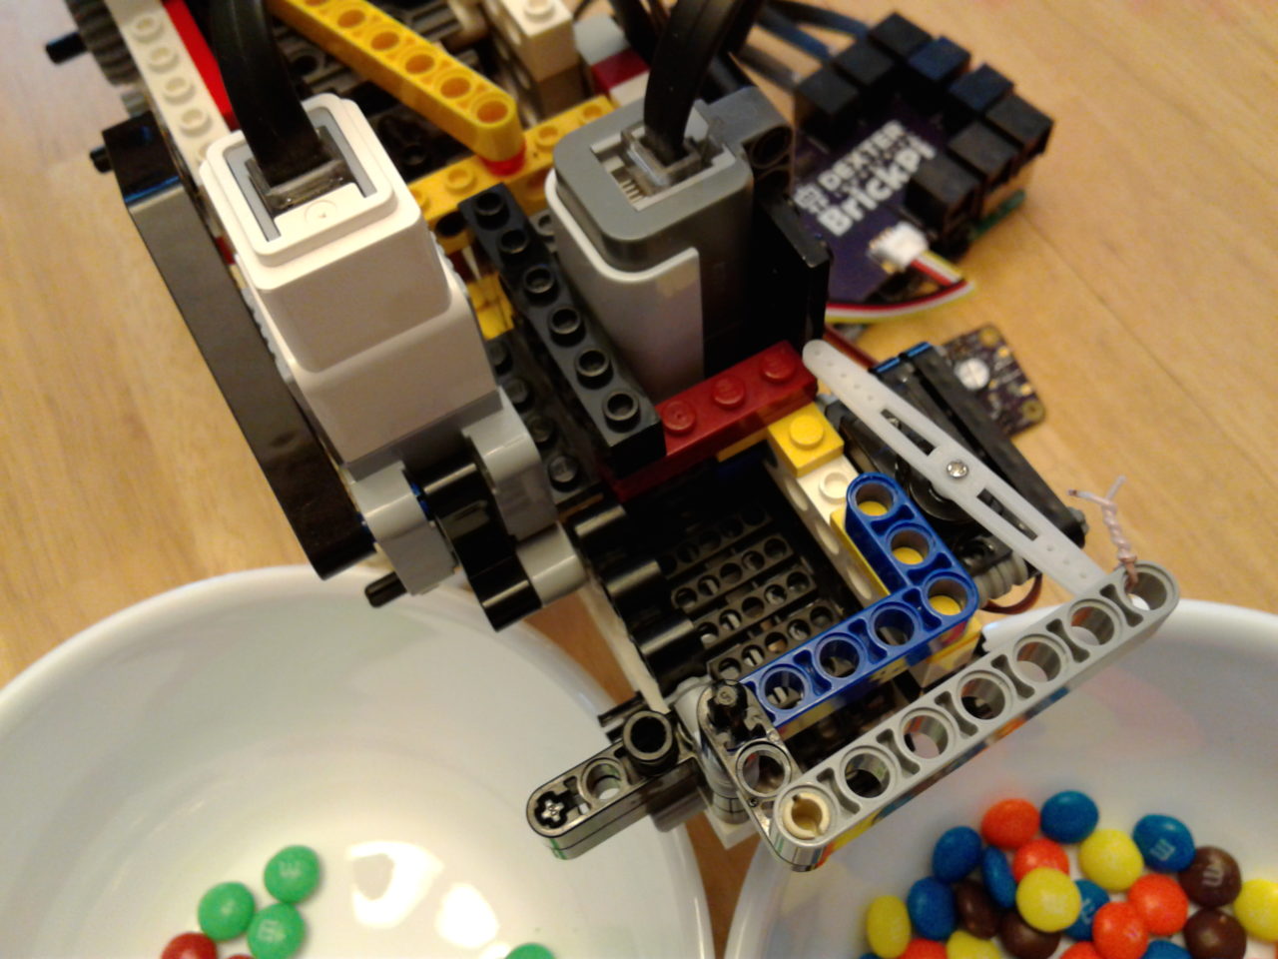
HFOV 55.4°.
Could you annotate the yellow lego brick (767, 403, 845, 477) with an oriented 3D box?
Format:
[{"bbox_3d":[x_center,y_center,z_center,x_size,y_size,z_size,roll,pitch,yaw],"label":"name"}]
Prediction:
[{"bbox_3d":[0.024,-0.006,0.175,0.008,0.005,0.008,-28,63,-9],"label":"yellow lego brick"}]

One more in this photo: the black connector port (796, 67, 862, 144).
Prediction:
[{"bbox_3d":[0.059,-0.116,0.378,0.012,0.012,0.015,-39,66,-15],"label":"black connector port"}]

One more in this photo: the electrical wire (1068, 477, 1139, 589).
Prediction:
[{"bbox_3d":[0.055,0.007,0.141,0.007,0.005,0.013,-11,104,20],"label":"electrical wire"}]

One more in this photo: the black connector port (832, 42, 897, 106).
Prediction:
[{"bbox_3d":[0.067,-0.119,0.363,0.013,0.012,0.014,-40,66,-15],"label":"black connector port"}]

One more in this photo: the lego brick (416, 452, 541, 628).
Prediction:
[{"bbox_3d":[-0.023,0.008,0.171,0.008,0.032,0.008,-28,43,-9],"label":"lego brick"}]

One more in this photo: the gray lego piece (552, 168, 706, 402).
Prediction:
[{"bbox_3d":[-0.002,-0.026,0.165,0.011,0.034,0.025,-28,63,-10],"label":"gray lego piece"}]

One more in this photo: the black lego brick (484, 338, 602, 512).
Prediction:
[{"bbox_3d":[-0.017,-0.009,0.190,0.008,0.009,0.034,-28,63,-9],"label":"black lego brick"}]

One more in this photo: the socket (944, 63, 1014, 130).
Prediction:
[{"bbox_3d":[0.104,-0.116,0.374,0.015,0.012,0.012,-39,66,-15],"label":"socket"}]

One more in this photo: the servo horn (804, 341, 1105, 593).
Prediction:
[{"bbox_3d":[0.042,0.000,0.162,0.007,0.004,0.055,-40,66,-15],"label":"servo horn"}]

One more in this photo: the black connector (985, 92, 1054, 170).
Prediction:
[{"bbox_3d":[0.113,-0.104,0.367,0.012,0.012,0.015,-39,66,-15],"label":"black connector"}]

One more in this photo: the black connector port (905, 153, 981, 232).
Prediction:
[{"bbox_3d":[0.089,-0.084,0.358,0.012,0.012,0.015,-39,66,-15],"label":"black connector port"}]

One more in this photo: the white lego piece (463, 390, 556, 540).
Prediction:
[{"bbox_3d":[-0.018,-0.002,0.171,0.007,0.022,0.013,-28,63,-9],"label":"white lego piece"}]

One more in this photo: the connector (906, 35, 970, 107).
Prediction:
[{"bbox_3d":[0.093,-0.127,0.381,0.015,0.012,0.012,-39,66,-15],"label":"connector"}]

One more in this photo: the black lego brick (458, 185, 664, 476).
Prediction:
[{"bbox_3d":[-0.011,-0.022,0.172,0.008,0.011,0.048,-28,63,-10],"label":"black lego brick"}]

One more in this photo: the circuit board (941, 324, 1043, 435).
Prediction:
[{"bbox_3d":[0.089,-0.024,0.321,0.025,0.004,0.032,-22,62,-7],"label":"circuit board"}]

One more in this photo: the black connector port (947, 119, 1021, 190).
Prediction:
[{"bbox_3d":[0.102,-0.094,0.363,0.012,0.012,0.015,-39,66,-15],"label":"black connector port"}]

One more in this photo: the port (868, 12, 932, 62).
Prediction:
[{"bbox_3d":[0.082,-0.136,0.387,0.012,0.012,0.015,-39,66,-15],"label":"port"}]

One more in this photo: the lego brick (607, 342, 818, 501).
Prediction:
[{"bbox_3d":[0.009,-0.009,0.172,0.032,0.008,0.008,-28,63,-9],"label":"lego brick"}]

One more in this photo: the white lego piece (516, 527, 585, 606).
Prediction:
[{"bbox_3d":[-0.013,0.012,0.180,0.008,0.009,0.009,-28,63,-9],"label":"white lego piece"}]

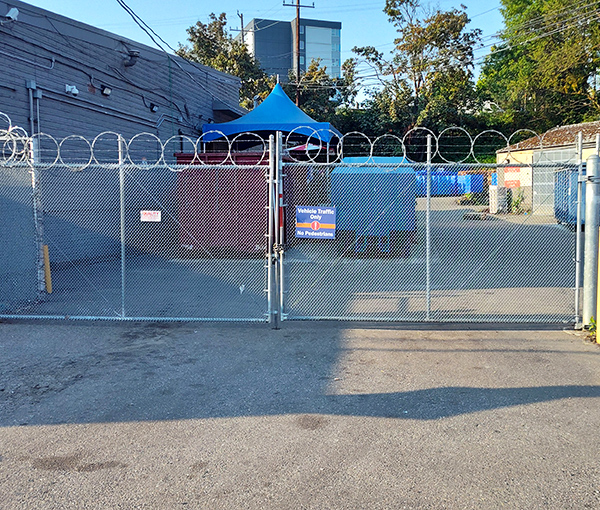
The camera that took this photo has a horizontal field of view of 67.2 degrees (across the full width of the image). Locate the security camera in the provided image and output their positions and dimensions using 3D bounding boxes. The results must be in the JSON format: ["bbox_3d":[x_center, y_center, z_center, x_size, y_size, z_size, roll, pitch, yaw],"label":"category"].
[{"bbox_3d":[-3.706,-3.113,5.823,0.110,0.110,0.230,-1,44,-8],"label":"security camera"}]

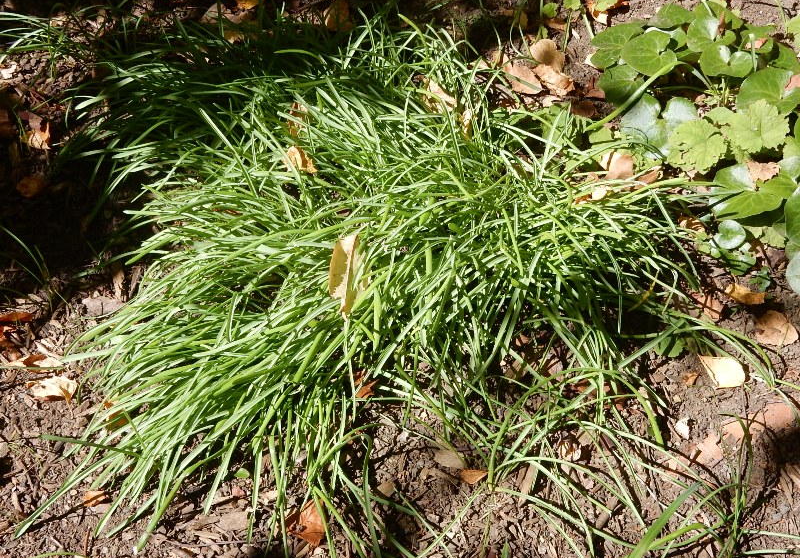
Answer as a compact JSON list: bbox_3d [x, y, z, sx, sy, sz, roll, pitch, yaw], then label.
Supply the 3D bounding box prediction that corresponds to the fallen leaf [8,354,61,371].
[{"bbox_3d":[-0.388,0.089,1.251,0.051,0.013,0.015,0,48,0],"label":"fallen leaf"}]

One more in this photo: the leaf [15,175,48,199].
[{"bbox_3d":[-0.447,-0.114,1.434,0.031,0.013,0.029,0,48,0],"label":"leaf"}]

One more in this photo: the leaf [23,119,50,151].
[{"bbox_3d":[-0.511,-0.203,1.662,0.034,0.025,0.048,-8,49,-7],"label":"leaf"}]

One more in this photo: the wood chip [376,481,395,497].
[{"bbox_3d":[-0.016,0.233,1.305,0.018,0.005,0.013,35,57,27],"label":"wood chip"}]

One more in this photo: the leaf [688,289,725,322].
[{"bbox_3d":[0.387,0.033,1.458,0.026,0.014,0.047,-15,50,-13],"label":"leaf"}]

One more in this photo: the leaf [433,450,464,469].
[{"bbox_3d":[0.054,0.203,1.311,0.023,0.010,0.035,-28,54,-23],"label":"leaf"}]

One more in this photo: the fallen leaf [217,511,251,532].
[{"bbox_3d":[-0.179,0.262,1.274,0.034,0.010,0.020,1,50,1],"label":"fallen leaf"}]

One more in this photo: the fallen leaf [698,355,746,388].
[{"bbox_3d":[0.340,0.098,1.243,0.043,0.014,0.033,0,48,0],"label":"fallen leaf"}]

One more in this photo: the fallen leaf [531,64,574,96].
[{"bbox_3d":[0.228,-0.299,1.752,0.038,0.020,0.076,-34,56,-26],"label":"fallen leaf"}]

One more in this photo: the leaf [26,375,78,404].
[{"bbox_3d":[-0.406,0.128,1.368,0.059,0.020,0.023,-2,48,-2],"label":"leaf"}]

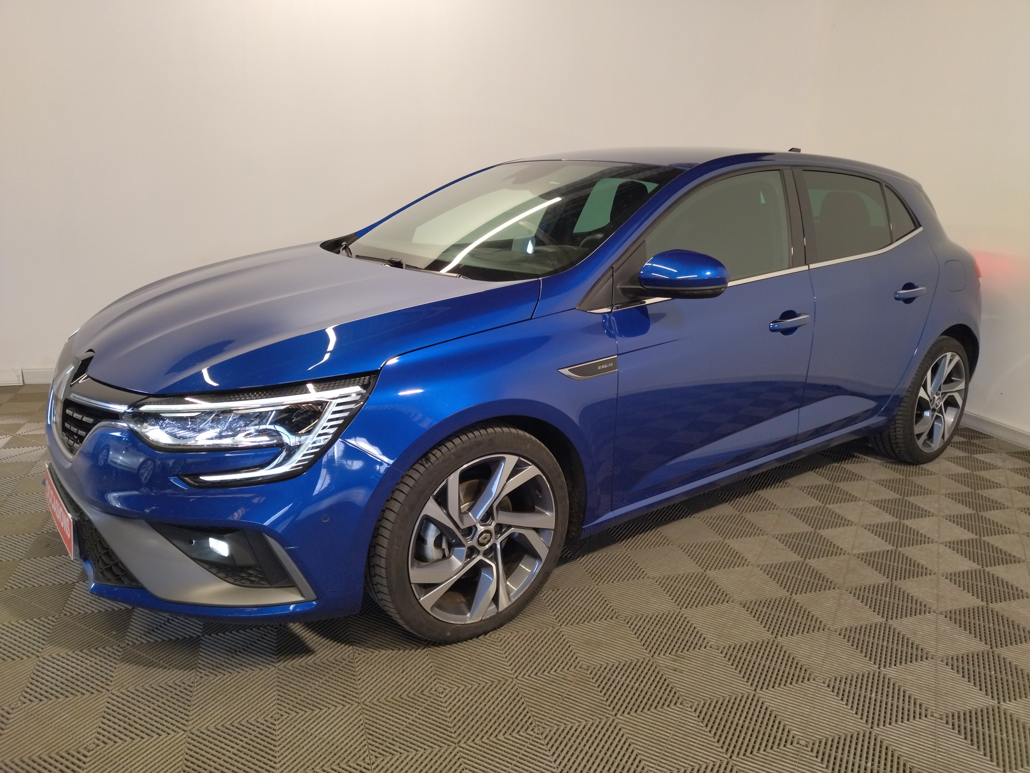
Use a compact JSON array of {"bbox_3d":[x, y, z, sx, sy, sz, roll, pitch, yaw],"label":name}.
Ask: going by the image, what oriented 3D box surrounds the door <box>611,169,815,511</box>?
[{"bbox_3d":[0.679,-0.224,2.859,1.170,1.100,0.350,-9,20,-37],"label":"door"}]

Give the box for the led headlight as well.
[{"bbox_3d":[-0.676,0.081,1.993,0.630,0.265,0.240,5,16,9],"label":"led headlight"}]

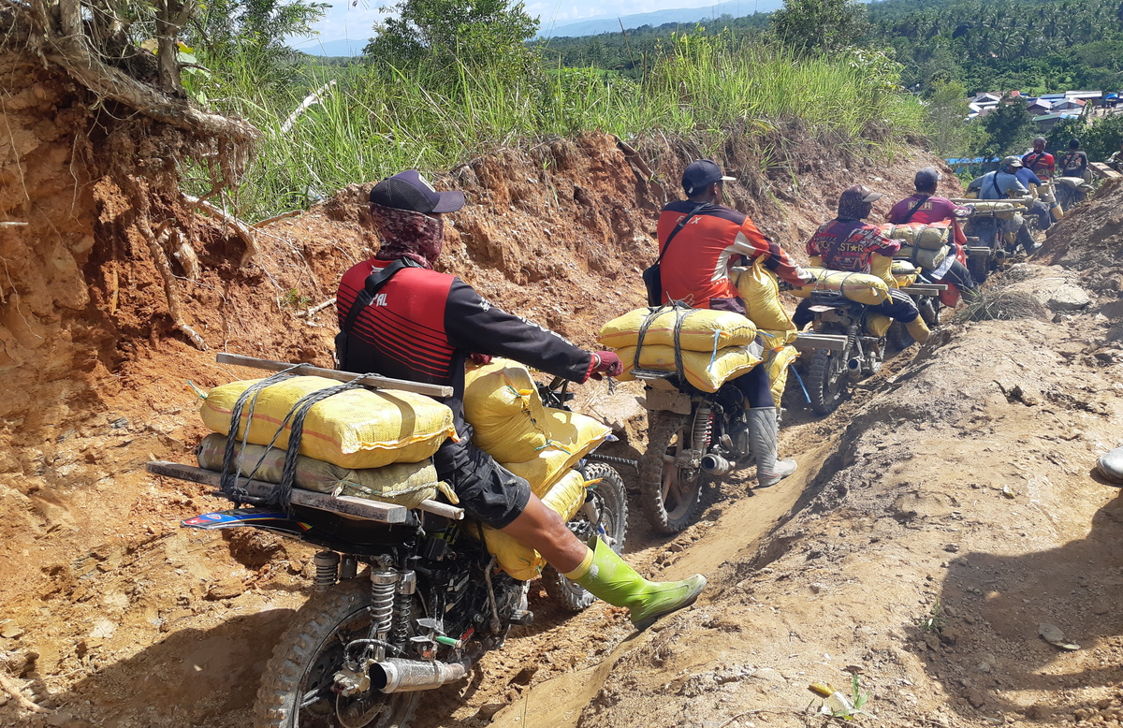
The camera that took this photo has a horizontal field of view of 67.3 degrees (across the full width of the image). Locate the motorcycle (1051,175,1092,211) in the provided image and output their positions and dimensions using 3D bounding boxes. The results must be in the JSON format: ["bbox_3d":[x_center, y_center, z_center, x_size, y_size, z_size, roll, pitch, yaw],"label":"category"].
[{"bbox_3d":[8.856,-2.711,14.500,0.750,1.050,1.900,13,21,33],"label":"motorcycle"}]

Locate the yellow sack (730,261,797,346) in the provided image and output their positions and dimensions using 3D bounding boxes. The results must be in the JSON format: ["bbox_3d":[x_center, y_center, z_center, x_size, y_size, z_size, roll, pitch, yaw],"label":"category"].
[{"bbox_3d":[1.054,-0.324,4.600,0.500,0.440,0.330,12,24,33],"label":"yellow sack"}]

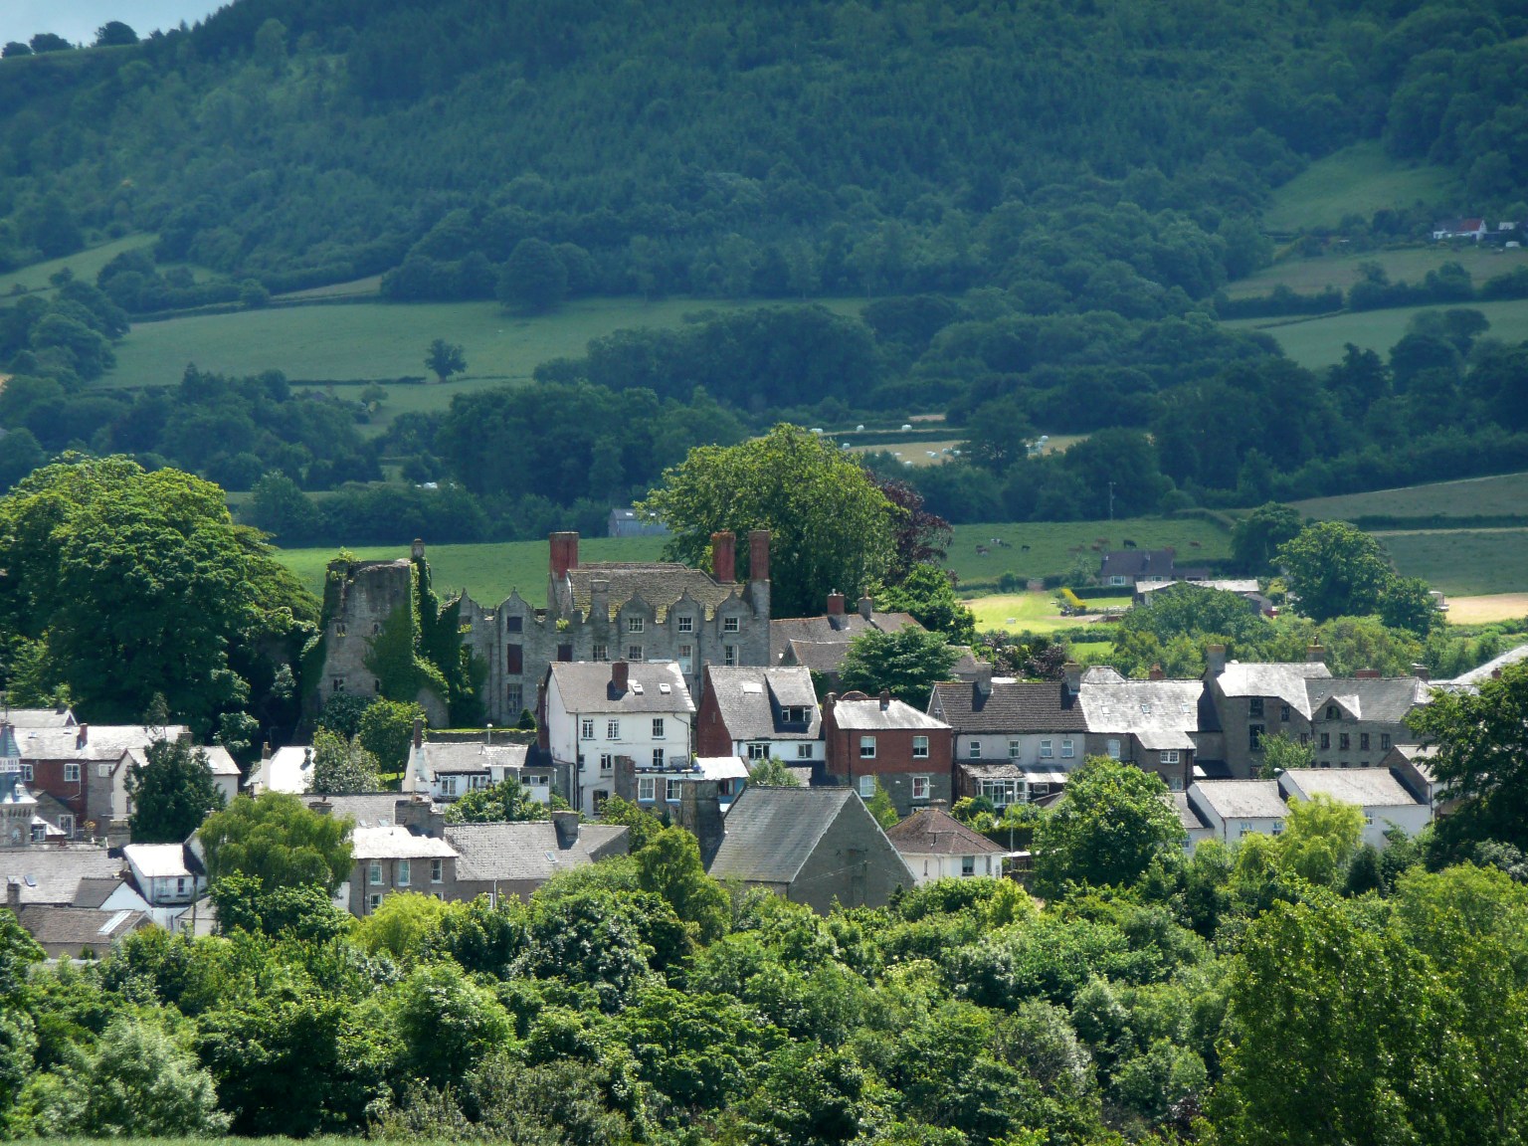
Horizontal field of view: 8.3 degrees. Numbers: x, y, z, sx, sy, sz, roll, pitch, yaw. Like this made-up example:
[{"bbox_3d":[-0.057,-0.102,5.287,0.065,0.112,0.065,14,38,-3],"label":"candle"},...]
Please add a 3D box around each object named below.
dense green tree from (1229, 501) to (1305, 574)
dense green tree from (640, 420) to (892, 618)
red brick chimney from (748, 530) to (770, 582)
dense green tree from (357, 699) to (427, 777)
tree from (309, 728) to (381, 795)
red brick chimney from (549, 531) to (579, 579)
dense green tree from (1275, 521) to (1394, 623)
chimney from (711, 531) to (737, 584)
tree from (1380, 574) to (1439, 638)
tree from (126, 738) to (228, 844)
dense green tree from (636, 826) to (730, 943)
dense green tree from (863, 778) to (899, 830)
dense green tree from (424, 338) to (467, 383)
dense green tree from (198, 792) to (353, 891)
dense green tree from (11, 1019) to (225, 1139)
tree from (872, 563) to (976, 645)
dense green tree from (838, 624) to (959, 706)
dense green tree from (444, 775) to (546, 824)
[{"bbox_3d":[73.190,-4.780,1530.000,10.600,11.130,10.300,0,0,0],"label":"dense green tree"},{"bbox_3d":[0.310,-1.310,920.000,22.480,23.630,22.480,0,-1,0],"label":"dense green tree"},{"bbox_3d":[-0.480,-1.430,930.000,1.900,4.650,1.700,0,0,0],"label":"red brick chimney"},{"bbox_3d":[-30.010,13.200,845.000,5.570,6.340,5.570,0,-1,0],"label":"dense green tree"},{"bbox_3d":[-33.450,15.750,840.000,5.730,6.590,5.500,0,0,0],"label":"tree"},{"bbox_3d":[-16.840,-1.530,885.000,2.110,4.070,1.600,0,-1,-13],"label":"red brick chimney"},{"bbox_3d":[70.070,0.150,1290.000,14.510,13.050,14.510,0,-1,0],"label":"dense green tree"},{"bbox_3d":[-3.660,-1.380,934.000,2.330,4.780,1.700,0,0,0],"label":"chimney"},{"bbox_3d":[76.700,4.050,1250.000,7.240,7.670,7.000,0,0,0],"label":"tree"},{"bbox_3d":[-45.000,17.060,805.000,7.780,8.780,7.400,0,0,0],"label":"tree"},{"bbox_3d":[-5.410,21.360,700.000,6.280,9.070,6.280,0,-1,0],"label":"dense green tree"},{"bbox_3d":[9.080,18.310,820.000,3.170,4.660,3.000,0,0,0],"label":"dense green tree"},{"bbox_3d":[-80.550,-53.520,2650.000,10.840,11.290,10.840,0,-1,0],"label":"dense green tree"},{"bbox_3d":[-34.200,19.790,735.000,10.860,8.940,10.860,0,-1,0],"label":"dense green tree"},{"bbox_3d":[-36.820,28.910,600.000,12.480,7.160,10.500,0,0,0],"label":"dense green tree"},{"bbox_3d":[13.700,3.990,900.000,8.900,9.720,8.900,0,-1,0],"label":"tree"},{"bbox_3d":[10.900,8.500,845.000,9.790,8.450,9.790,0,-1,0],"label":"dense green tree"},{"bbox_3d":[-20.750,17.900,810.000,7.920,4.600,6.800,0,0,0],"label":"dense green tree"}]

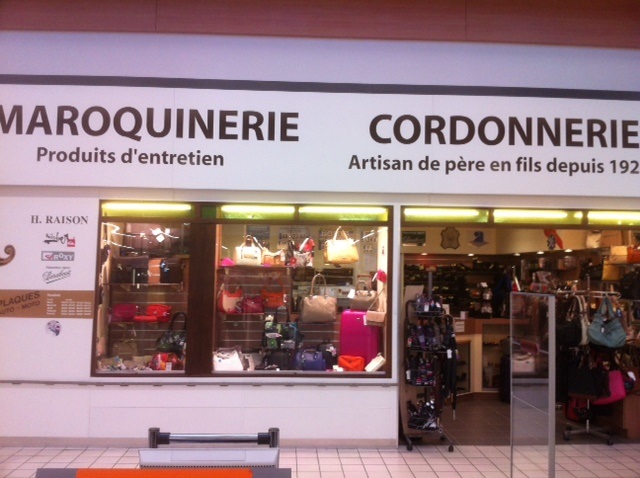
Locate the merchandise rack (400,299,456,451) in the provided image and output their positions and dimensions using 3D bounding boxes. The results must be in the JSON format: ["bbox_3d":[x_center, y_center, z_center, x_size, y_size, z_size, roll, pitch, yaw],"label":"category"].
[{"bbox_3d":[1.077,1.315,6.386,0.490,1.440,0.440,1,-3,9],"label":"merchandise rack"}]

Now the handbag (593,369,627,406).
[{"bbox_3d":[3.014,1.546,6.750,0.360,0.340,0.160,3,-3,-33],"label":"handbag"}]

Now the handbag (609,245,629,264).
[{"bbox_3d":[3.505,0.186,7.587,0.220,0.220,0.120,0,-3,12],"label":"handbag"}]

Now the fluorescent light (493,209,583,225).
[{"bbox_3d":[2.168,-0.219,6.504,0.901,0.157,0.100,1,-3,-3],"label":"fluorescent light"}]

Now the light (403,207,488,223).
[{"bbox_3d":[1.245,-0.238,6.458,0.858,0.154,0.100,1,-3,-3],"label":"light"}]

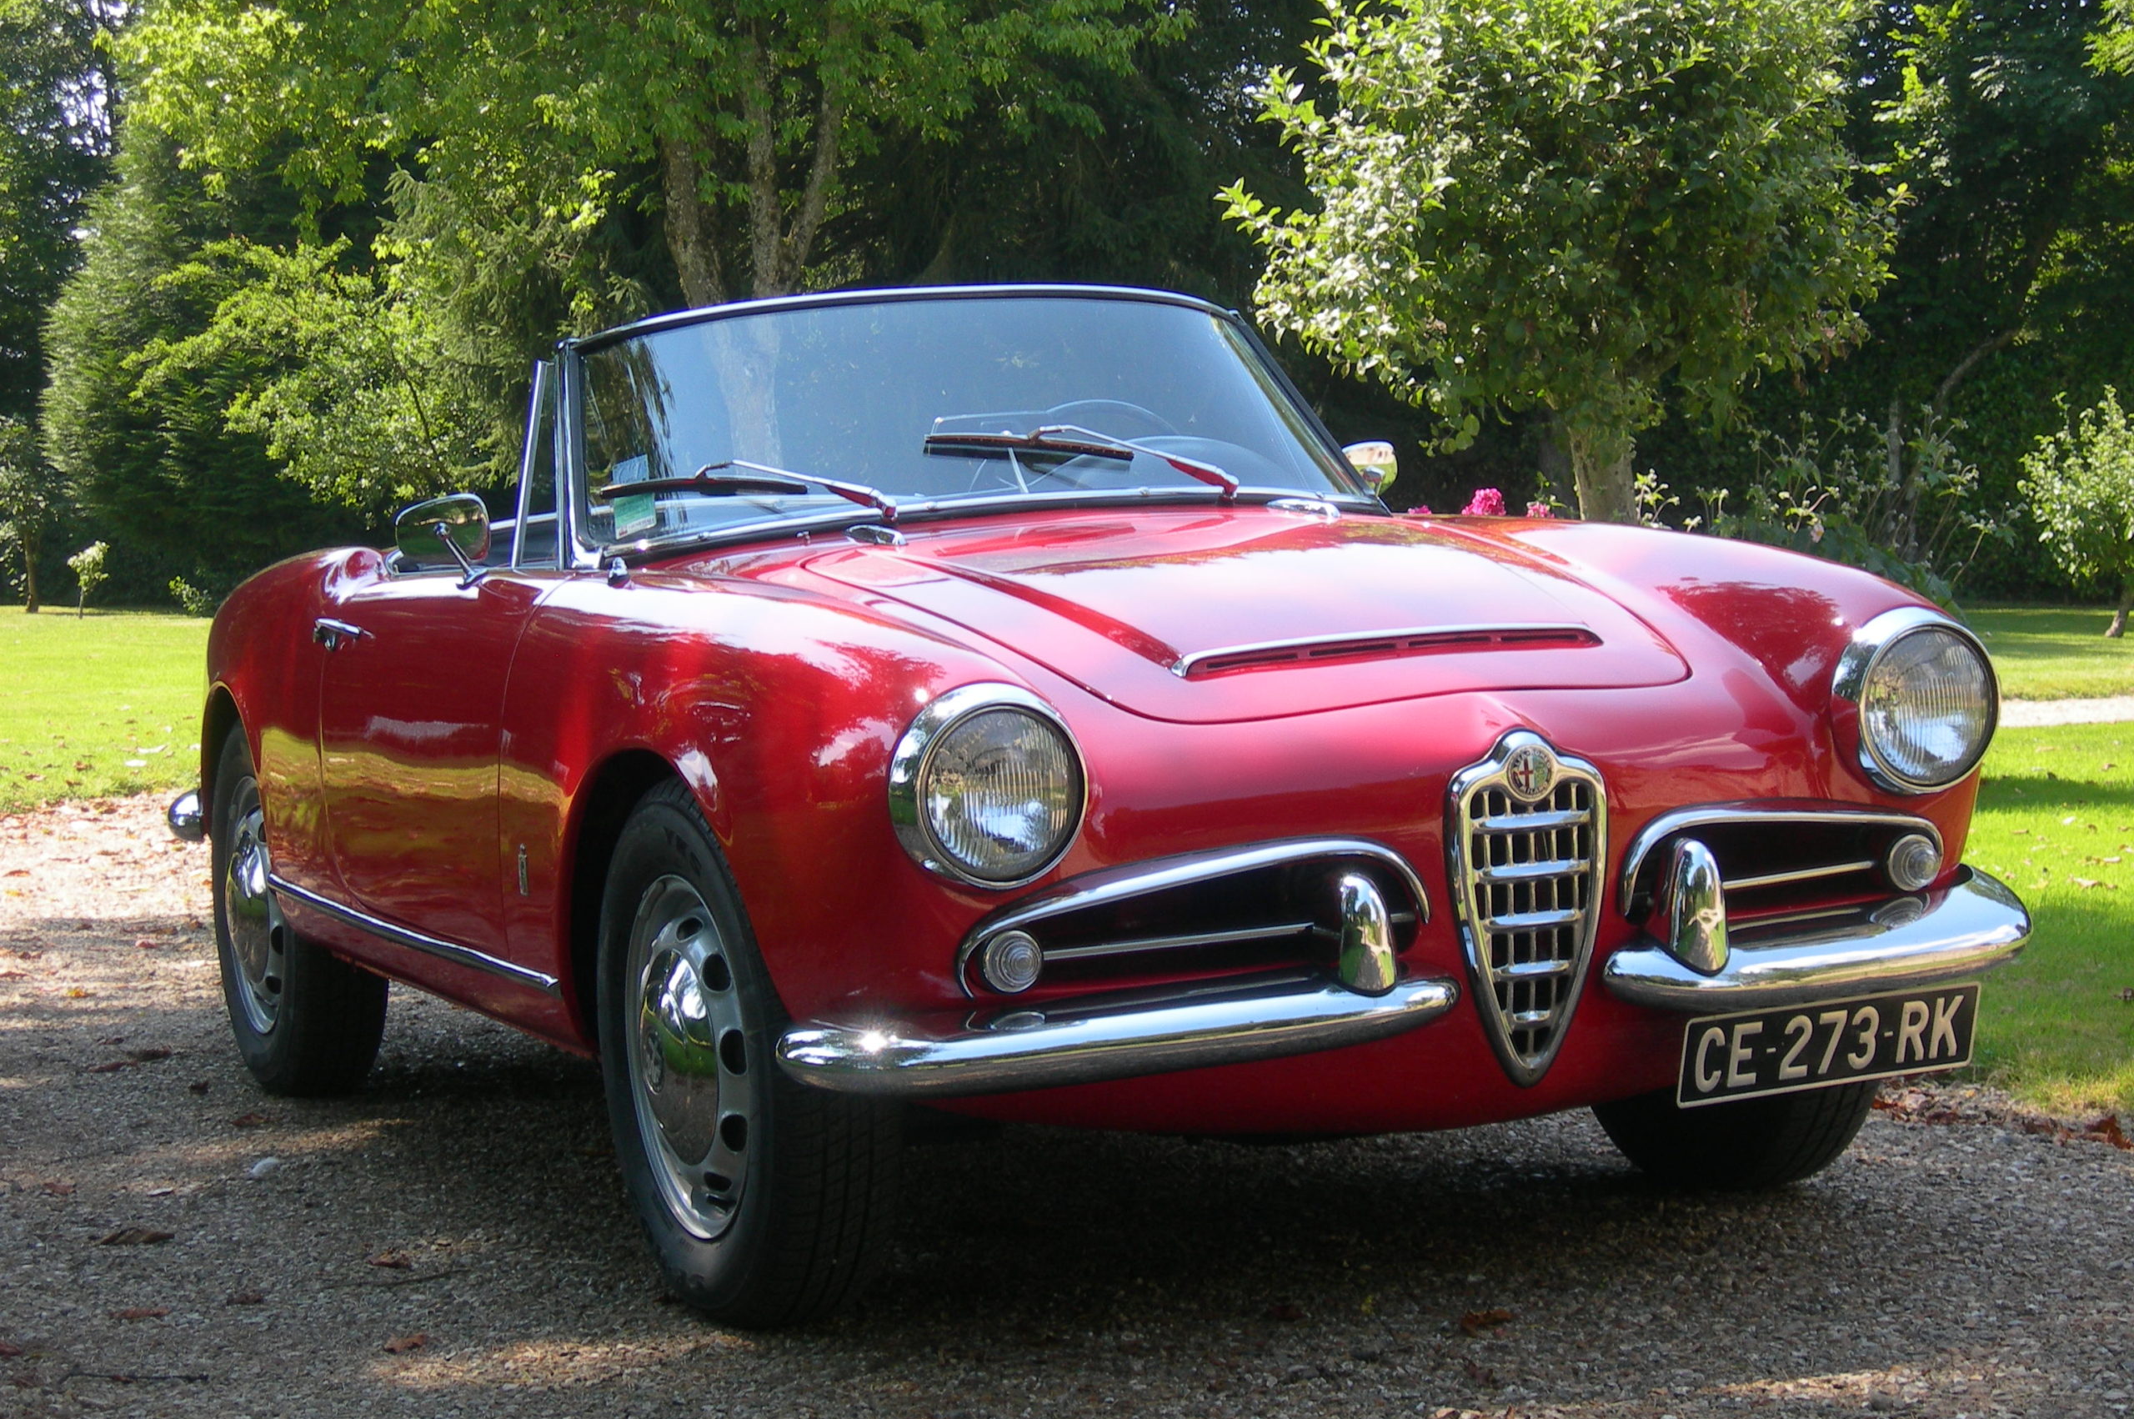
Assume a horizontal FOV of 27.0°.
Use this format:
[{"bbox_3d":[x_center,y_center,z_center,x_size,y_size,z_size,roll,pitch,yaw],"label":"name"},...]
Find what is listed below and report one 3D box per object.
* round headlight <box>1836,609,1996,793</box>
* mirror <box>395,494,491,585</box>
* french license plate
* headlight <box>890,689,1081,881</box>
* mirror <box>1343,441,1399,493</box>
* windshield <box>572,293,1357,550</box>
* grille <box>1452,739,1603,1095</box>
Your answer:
[{"bbox_3d":[0.945,-0.010,4.983,0.205,0.206,0.100,-5,4,-23],"label":"round headlight"},{"bbox_3d":[-0.826,-0.226,5.887,0.130,0.122,0.085,-4,4,-3],"label":"mirror"},{"bbox_3d":[0.856,0.375,4.968,0.453,0.100,0.012,-4,14,-35],"label":"french license plate"},{"bbox_3d":[-0.082,0.077,4.550,0.205,0.206,0.100,-5,4,-23],"label":"headlight"},{"bbox_3d":[0.451,-0.331,6.426,0.127,0.122,0.085,-7,5,-43],"label":"mirror"},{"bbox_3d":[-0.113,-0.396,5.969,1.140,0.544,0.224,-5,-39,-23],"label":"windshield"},{"bbox_3d":[0.484,0.211,4.678,0.182,0.380,0.085,-5,7,-23],"label":"grille"}]

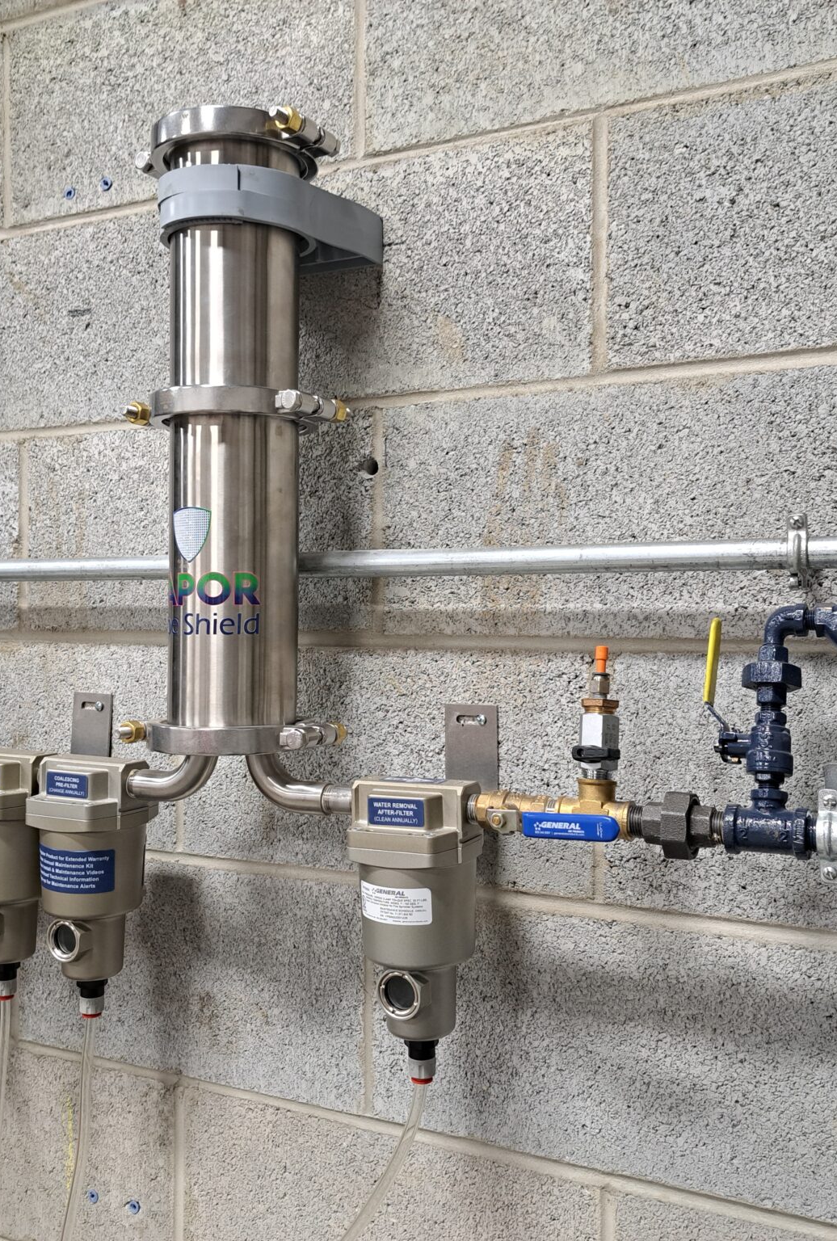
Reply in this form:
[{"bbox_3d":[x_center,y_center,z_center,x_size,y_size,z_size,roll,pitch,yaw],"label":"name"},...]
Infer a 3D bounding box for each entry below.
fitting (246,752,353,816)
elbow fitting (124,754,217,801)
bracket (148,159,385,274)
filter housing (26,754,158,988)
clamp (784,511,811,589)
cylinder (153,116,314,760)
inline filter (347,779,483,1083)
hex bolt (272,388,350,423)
[{"bbox_3d":[-0.089,0.121,0.883,0.107,0.053,0.023,0,1,27],"label":"fitting"},{"bbox_3d":[-0.202,0.125,0.939,0.094,0.045,0.022,0,1,27],"label":"elbow fitting"},{"bbox_3d":[-0.136,-0.313,0.922,0.148,0.043,0.154,0,1,27],"label":"bracket"},{"bbox_3d":[-0.277,0.212,0.976,0.093,0.191,0.090,0,1,27],"label":"filter housing"},{"bbox_3d":[0.250,-0.046,0.758,0.013,0.051,0.030,0,1,27],"label":"clamp"},{"bbox_3d":[-0.147,-0.140,0.914,0.128,0.479,0.128,0,1,0],"label":"cylinder"},{"bbox_3d":[0.000,0.227,0.838,0.090,0.221,0.088,0,1,27],"label":"inline filter"},{"bbox_3d":[-0.080,-0.164,0.877,0.015,0.015,0.075,0,1,33],"label":"hex bolt"}]

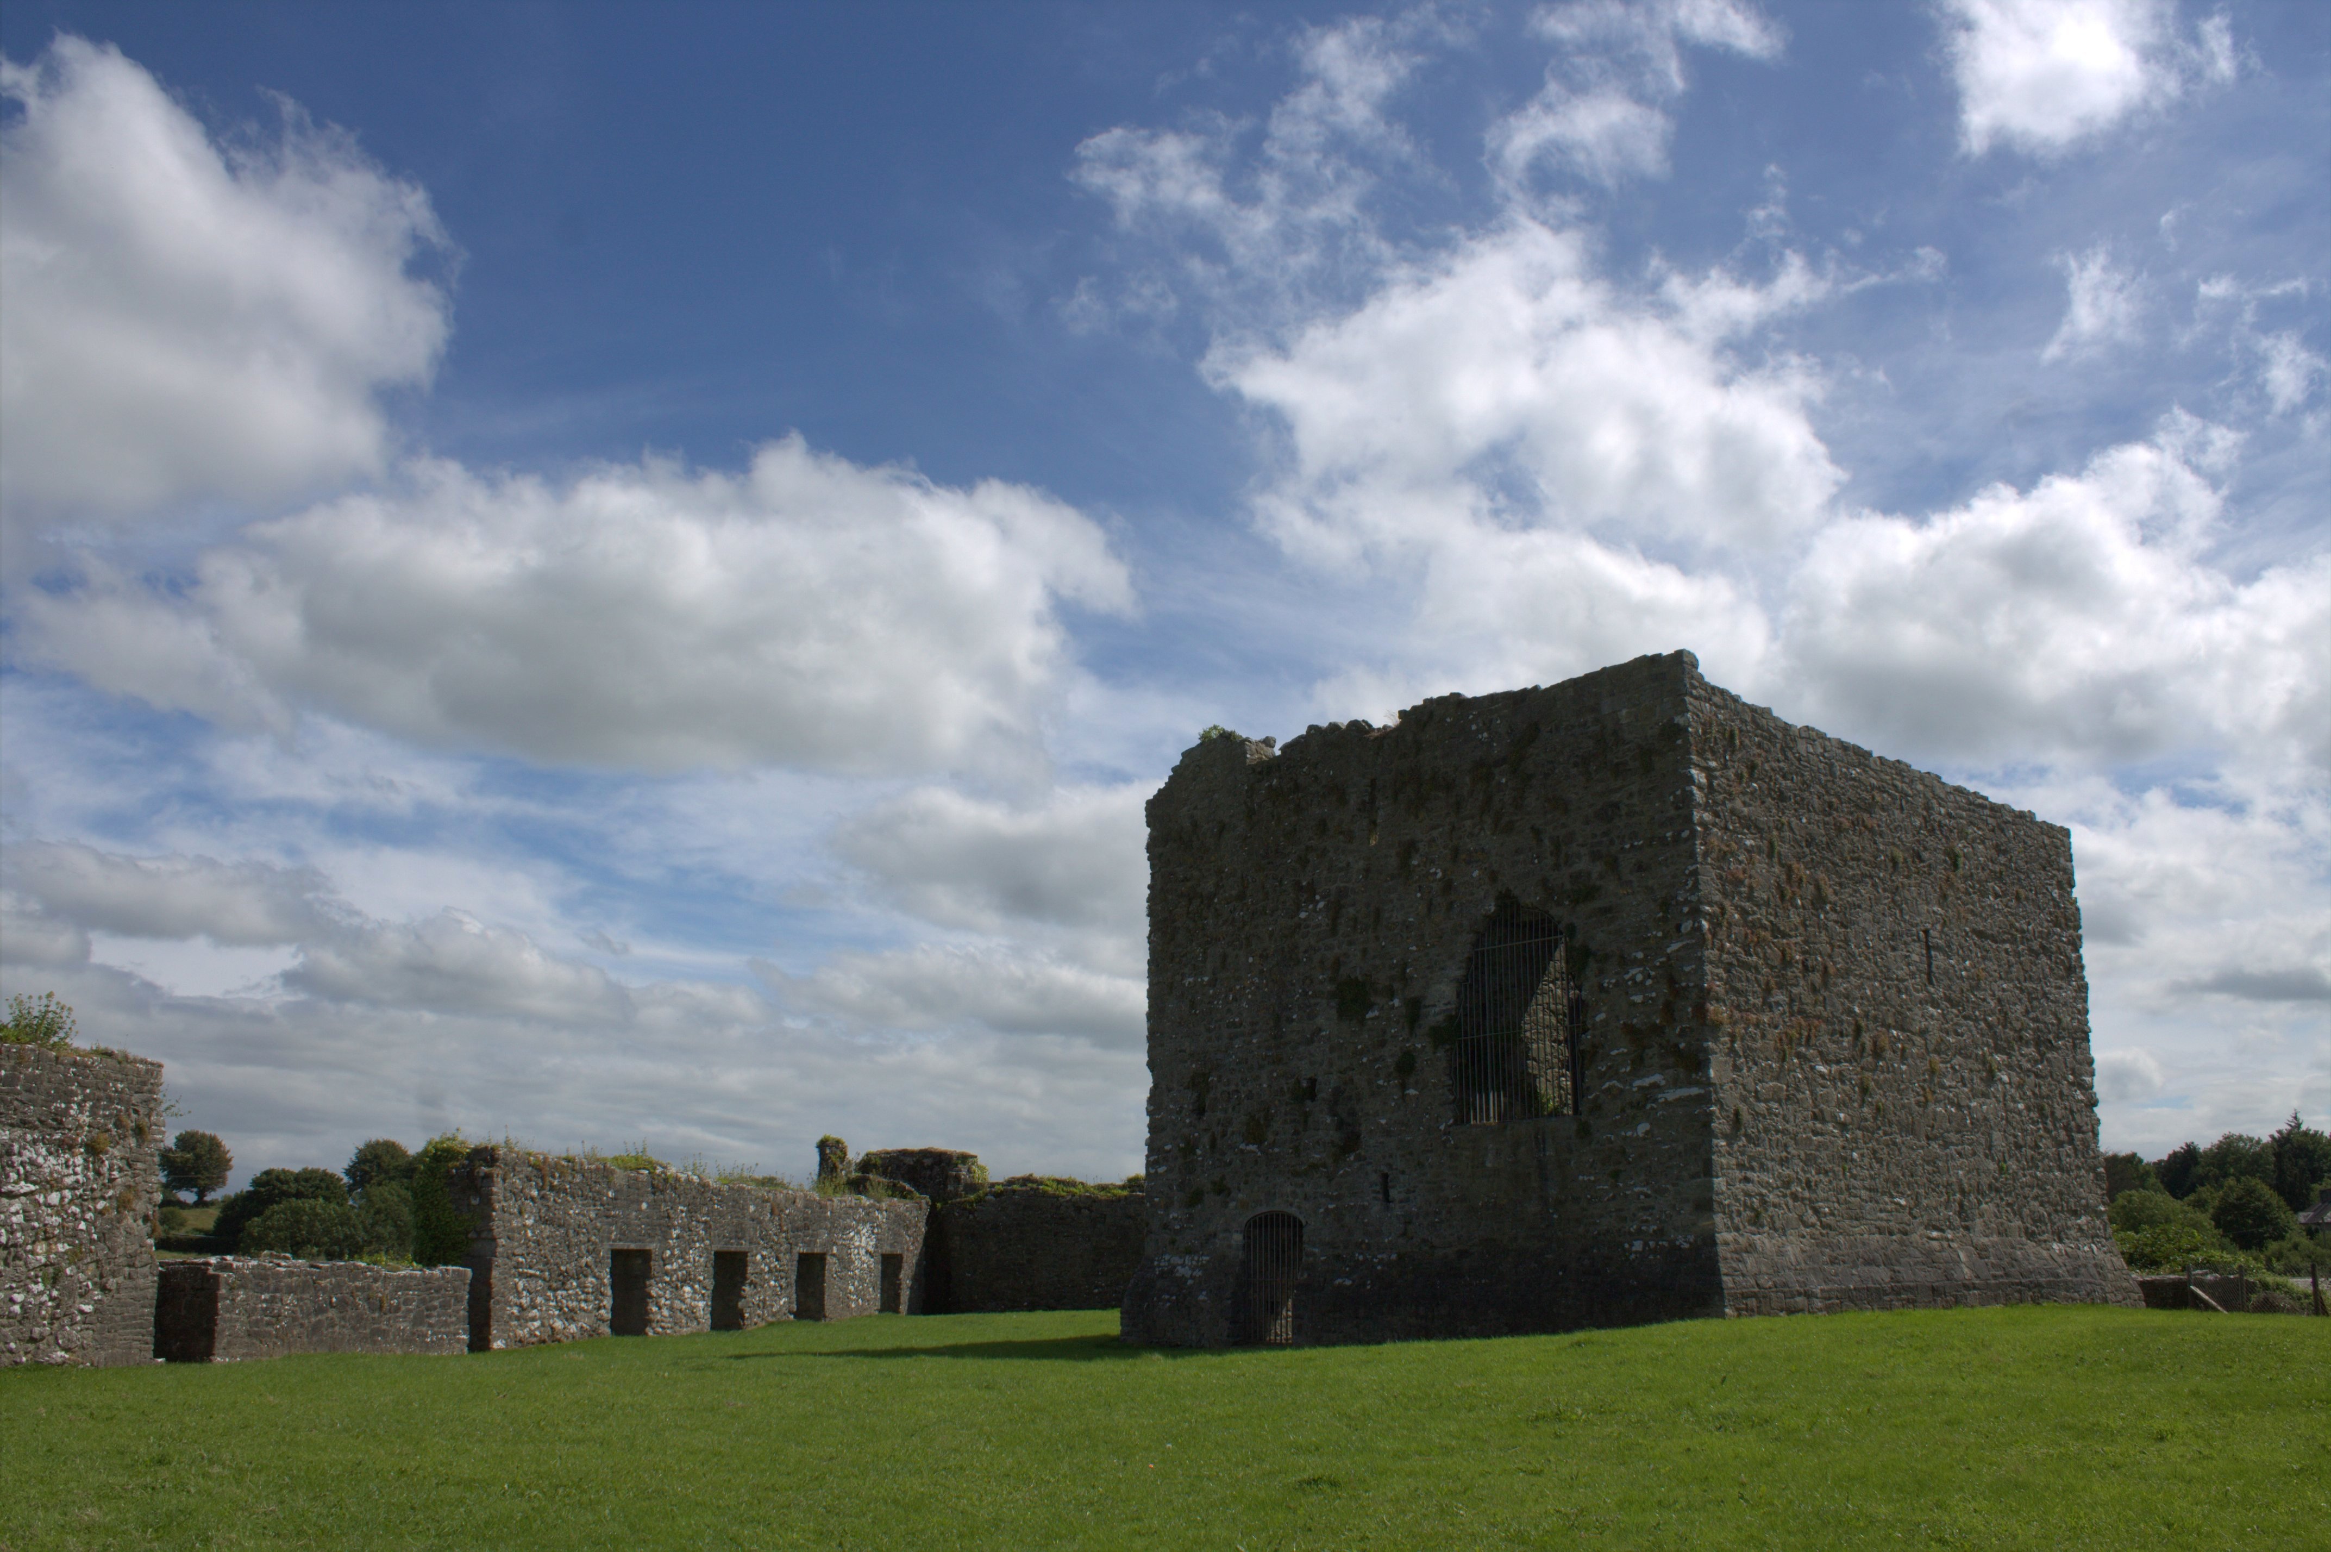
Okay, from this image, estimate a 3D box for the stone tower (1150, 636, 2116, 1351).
[{"bbox_3d":[8.650,5.589,34.587,14.500,10.114,12.150,14,-20,-41],"label":"stone tower"}]

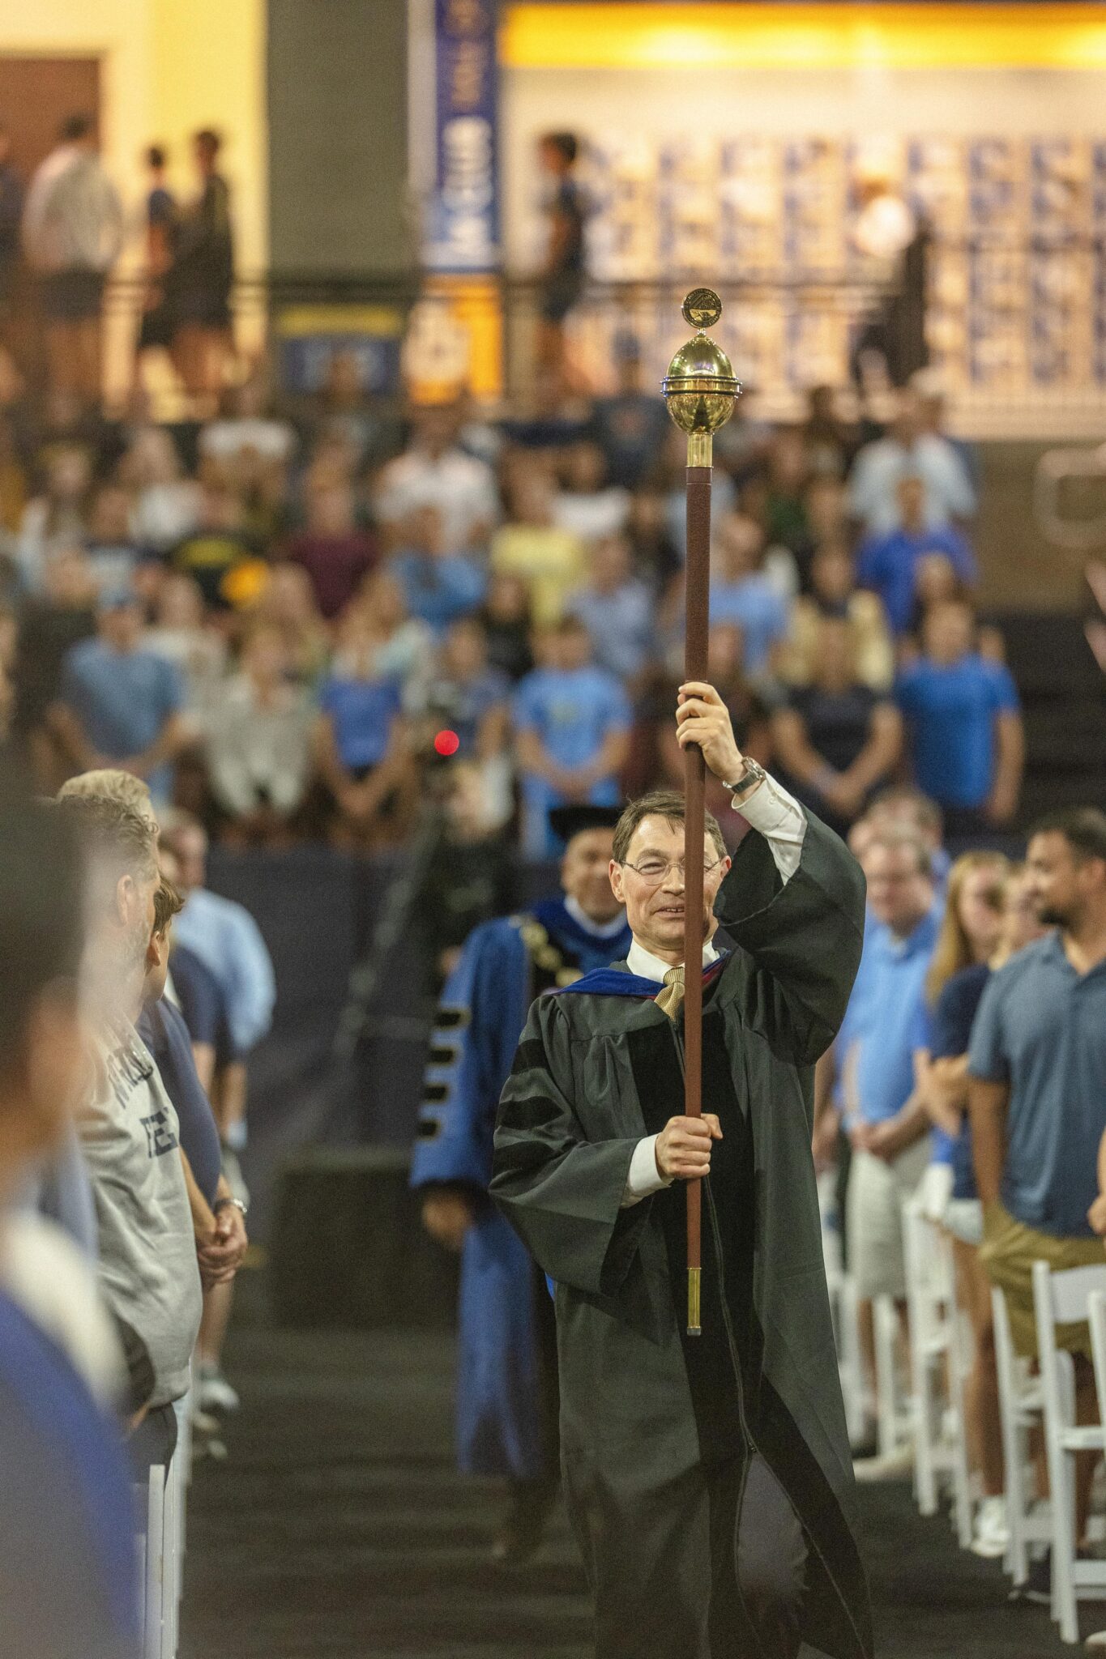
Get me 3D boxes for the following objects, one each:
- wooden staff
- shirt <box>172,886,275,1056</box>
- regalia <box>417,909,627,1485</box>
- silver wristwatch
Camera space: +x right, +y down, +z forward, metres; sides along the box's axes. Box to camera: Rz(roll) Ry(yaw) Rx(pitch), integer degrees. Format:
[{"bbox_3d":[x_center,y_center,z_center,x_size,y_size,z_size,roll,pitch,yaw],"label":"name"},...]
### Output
[{"bbox_3d":[0.219,-0.026,9.200,0.115,1.545,0.110,0,2,0],"label":"wooden staff"},{"bbox_3d":[-1.050,0.540,17.800,0.540,0.750,0.320,0,0,-30],"label":"shirt"},{"bbox_3d":[0.088,0.811,14.100,0.800,1.330,0.520,0,0,-1],"label":"regalia"},{"bbox_3d":[0.287,-0.079,9.300,0.056,0.042,0.062,-43,0,9],"label":"silver wristwatch"}]

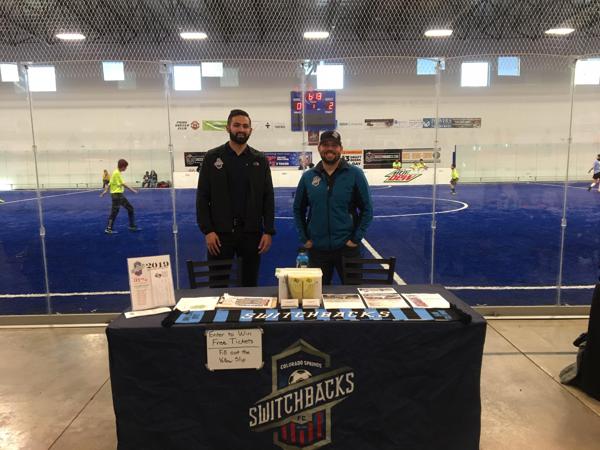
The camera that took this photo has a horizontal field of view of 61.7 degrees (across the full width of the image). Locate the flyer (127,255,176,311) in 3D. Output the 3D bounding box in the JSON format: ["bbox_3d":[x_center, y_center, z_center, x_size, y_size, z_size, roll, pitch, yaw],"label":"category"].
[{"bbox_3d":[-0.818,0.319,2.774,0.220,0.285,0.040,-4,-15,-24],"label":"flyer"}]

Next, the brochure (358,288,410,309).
[{"bbox_3d":[0.470,0.413,2.881,0.222,0.010,0.425,-1,7,-1],"label":"brochure"}]

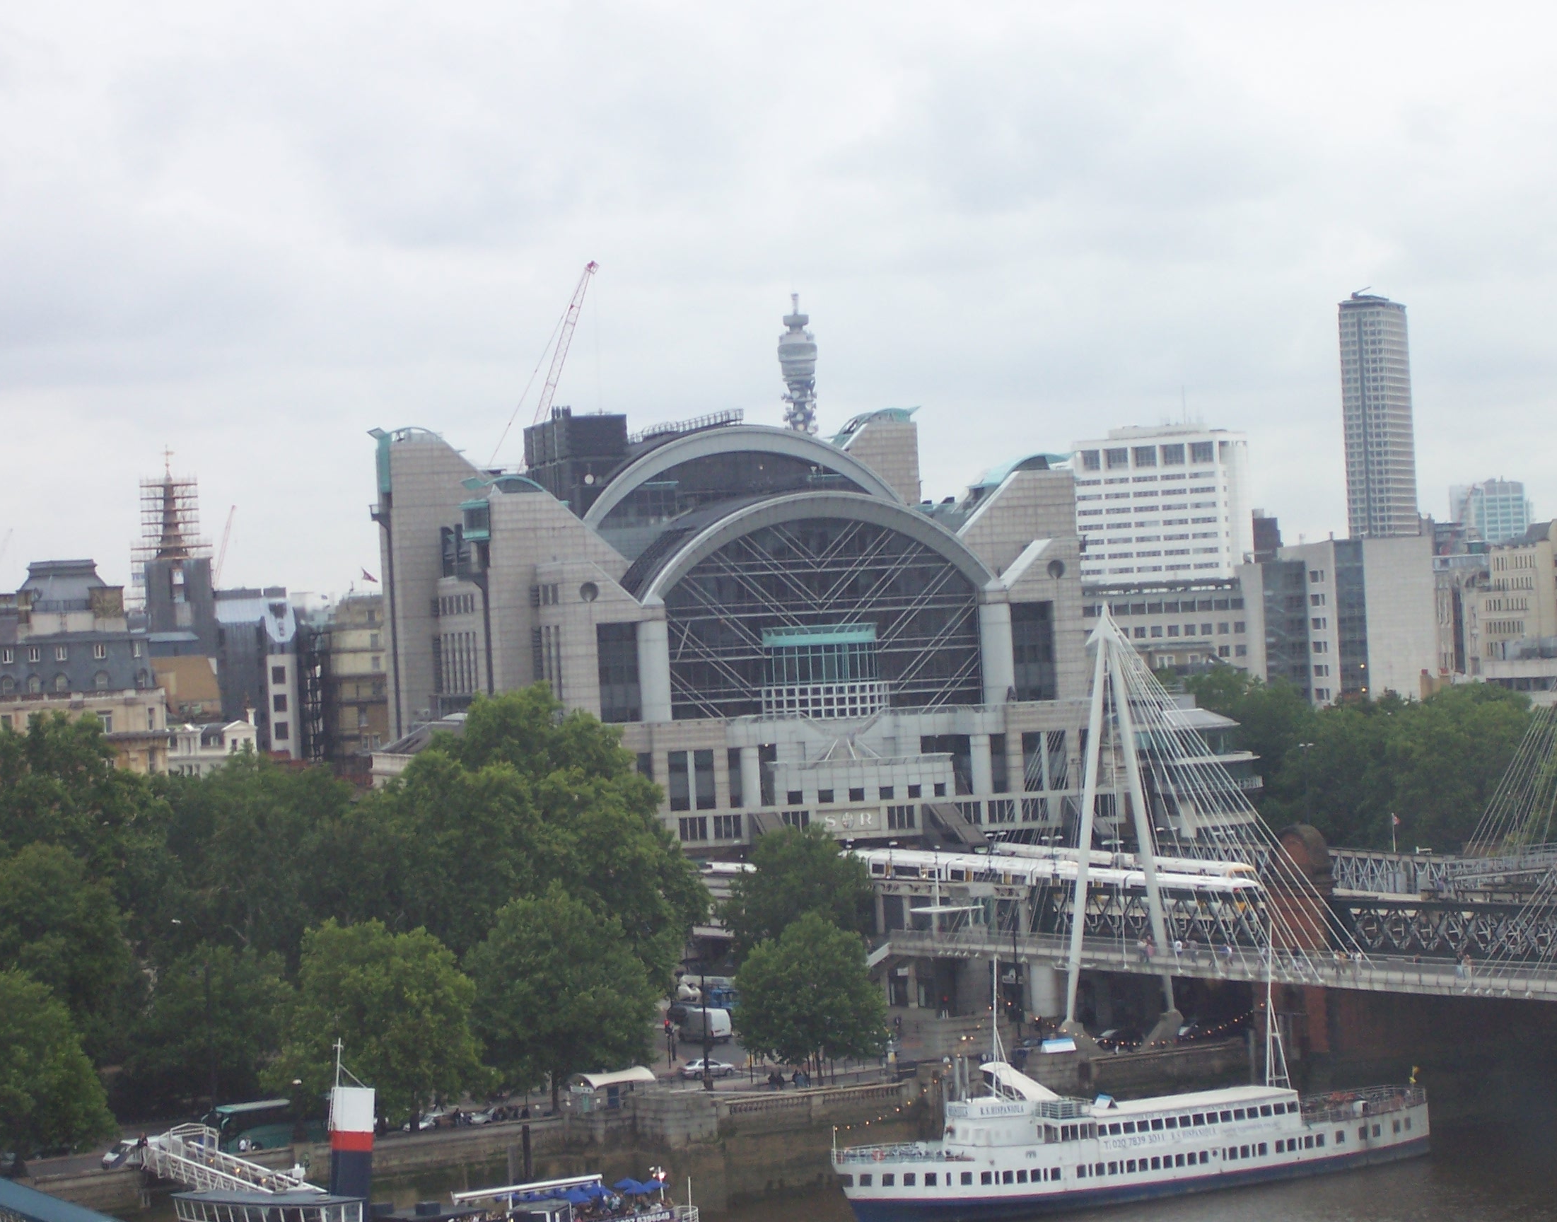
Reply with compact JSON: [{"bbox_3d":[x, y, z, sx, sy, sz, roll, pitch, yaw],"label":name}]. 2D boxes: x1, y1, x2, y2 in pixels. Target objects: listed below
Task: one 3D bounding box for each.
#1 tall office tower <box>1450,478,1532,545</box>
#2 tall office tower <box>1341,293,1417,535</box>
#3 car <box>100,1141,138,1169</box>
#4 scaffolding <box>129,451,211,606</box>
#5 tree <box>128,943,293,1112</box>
[{"bbox_3d":[382.940,-26.450,2571.730,43.000,84.000,33.000,-3,-1,10],"label":"tall office tower"},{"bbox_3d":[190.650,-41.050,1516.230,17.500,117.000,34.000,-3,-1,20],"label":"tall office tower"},{"bbox_3d":[-35.990,30.450,268.000,4.400,1.650,1.800,-2,-1,-38],"label":"car"},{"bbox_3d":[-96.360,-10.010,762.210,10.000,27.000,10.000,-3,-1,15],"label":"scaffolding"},{"bbox_3d":[-41.440,30.520,350.100,12.000,12.700,12.000,-3,-1,-7],"label":"tree"}]

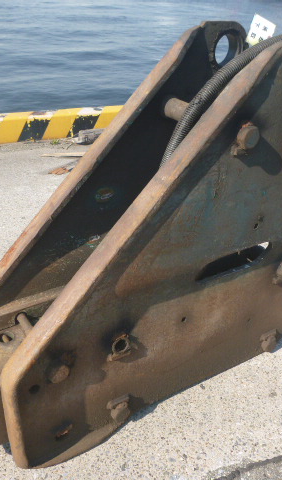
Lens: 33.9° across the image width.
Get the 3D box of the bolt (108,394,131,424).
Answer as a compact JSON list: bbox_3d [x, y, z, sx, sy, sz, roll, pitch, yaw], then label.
[{"bbox_3d":[-0.064,0.497,1.362,0.060,0.062,0.042,-15,34,-28],"label":"bolt"}]

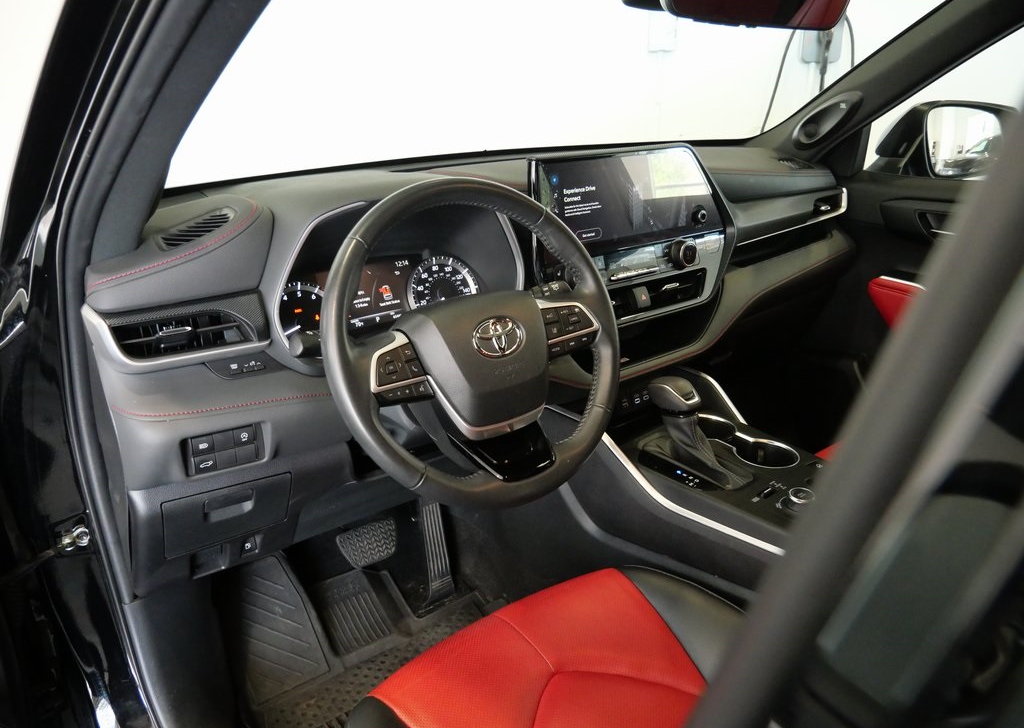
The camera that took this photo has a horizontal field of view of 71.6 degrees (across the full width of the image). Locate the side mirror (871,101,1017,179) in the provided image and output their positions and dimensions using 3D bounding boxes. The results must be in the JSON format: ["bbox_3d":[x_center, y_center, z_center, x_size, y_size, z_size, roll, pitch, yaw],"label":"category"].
[{"bbox_3d":[0.985,-0.517,1.618,0.235,0.190,0.150,-6,21,-13],"label":"side mirror"}]

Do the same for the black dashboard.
[{"bbox_3d":[0.089,-0.177,1.252,1.470,0.420,0.460,-16,25,-33],"label":"black dashboard"}]

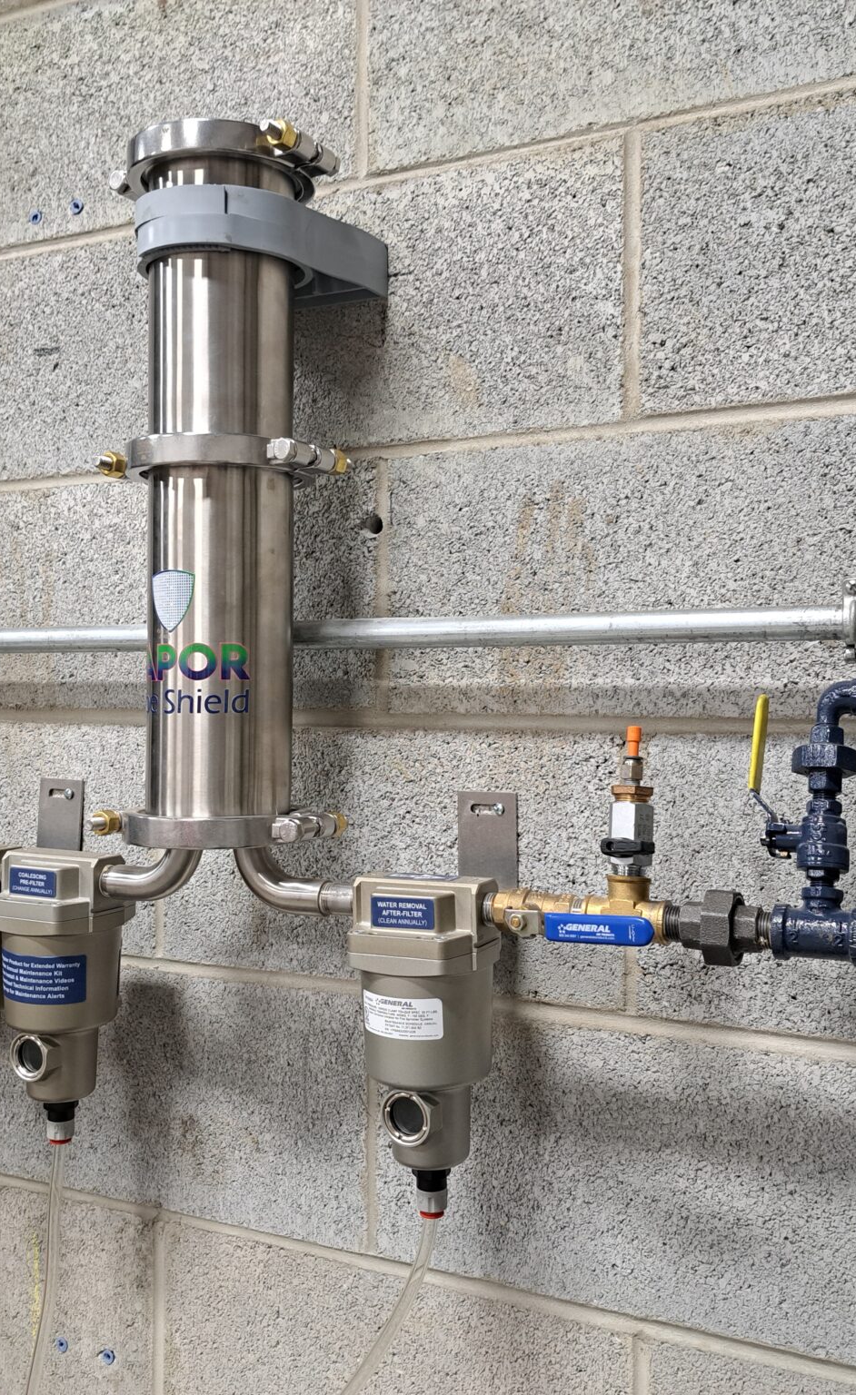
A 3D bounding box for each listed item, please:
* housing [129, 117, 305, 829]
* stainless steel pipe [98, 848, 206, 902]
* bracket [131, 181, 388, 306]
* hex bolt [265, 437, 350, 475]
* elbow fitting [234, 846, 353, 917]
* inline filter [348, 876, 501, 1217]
[{"bbox_3d":[-0.147,-0.140,0.914,0.128,0.479,0.128,0,1,0],"label":"housing"},{"bbox_3d":[-0.202,0.125,0.939,0.094,0.045,0.022,0,1,27],"label":"stainless steel pipe"},{"bbox_3d":[-0.136,-0.313,0.922,0.148,0.043,0.154,0,1,27],"label":"bracket"},{"bbox_3d":[-0.080,-0.164,0.877,0.015,0.015,0.075,0,1,33],"label":"hex bolt"},{"bbox_3d":[-0.089,0.121,0.883,0.107,0.053,0.023,0,1,27],"label":"elbow fitting"},{"bbox_3d":[0.000,0.227,0.838,0.090,0.221,0.088,0,1,27],"label":"inline filter"}]

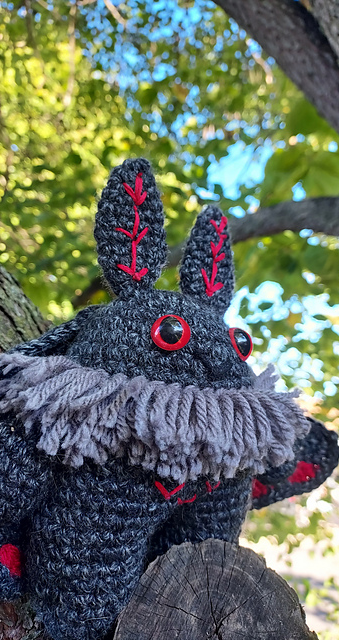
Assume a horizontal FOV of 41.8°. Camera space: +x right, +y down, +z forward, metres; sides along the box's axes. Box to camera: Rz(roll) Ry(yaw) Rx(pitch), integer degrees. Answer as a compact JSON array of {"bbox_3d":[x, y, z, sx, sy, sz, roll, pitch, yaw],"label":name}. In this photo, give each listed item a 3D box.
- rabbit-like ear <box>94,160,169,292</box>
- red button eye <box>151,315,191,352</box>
[{"bbox_3d":[-0.019,-0.045,0.215,0.034,0.065,0.012,3,-13,-11],"label":"rabbit-like ear"},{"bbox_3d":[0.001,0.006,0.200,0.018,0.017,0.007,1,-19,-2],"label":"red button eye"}]

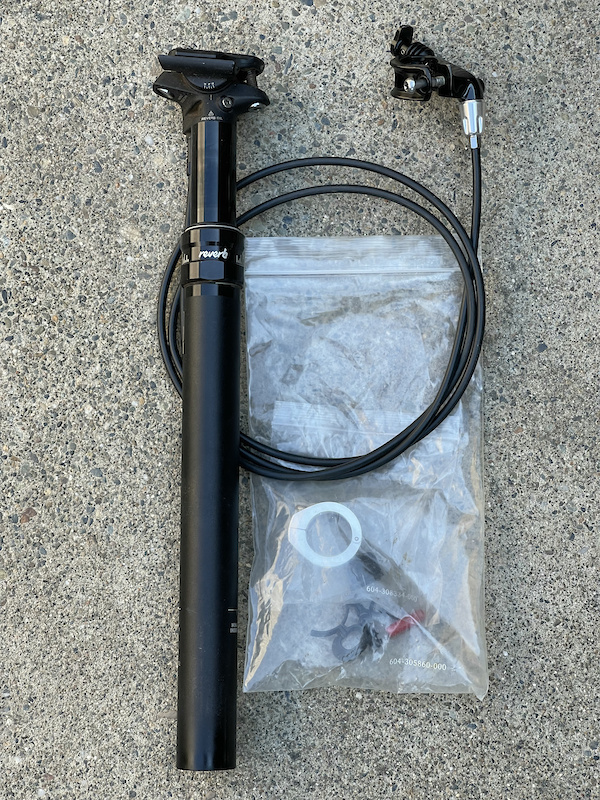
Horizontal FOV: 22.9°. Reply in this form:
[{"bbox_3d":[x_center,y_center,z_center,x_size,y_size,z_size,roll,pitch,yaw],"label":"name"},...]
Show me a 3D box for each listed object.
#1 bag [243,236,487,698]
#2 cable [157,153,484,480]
[{"bbox_3d":[0.036,0.032,0.807,0.134,0.020,0.254,0,82,0],"label":"bag"},{"bbox_3d":[0.011,-0.048,0.818,0.181,0.022,0.185,0,82,0],"label":"cable"}]

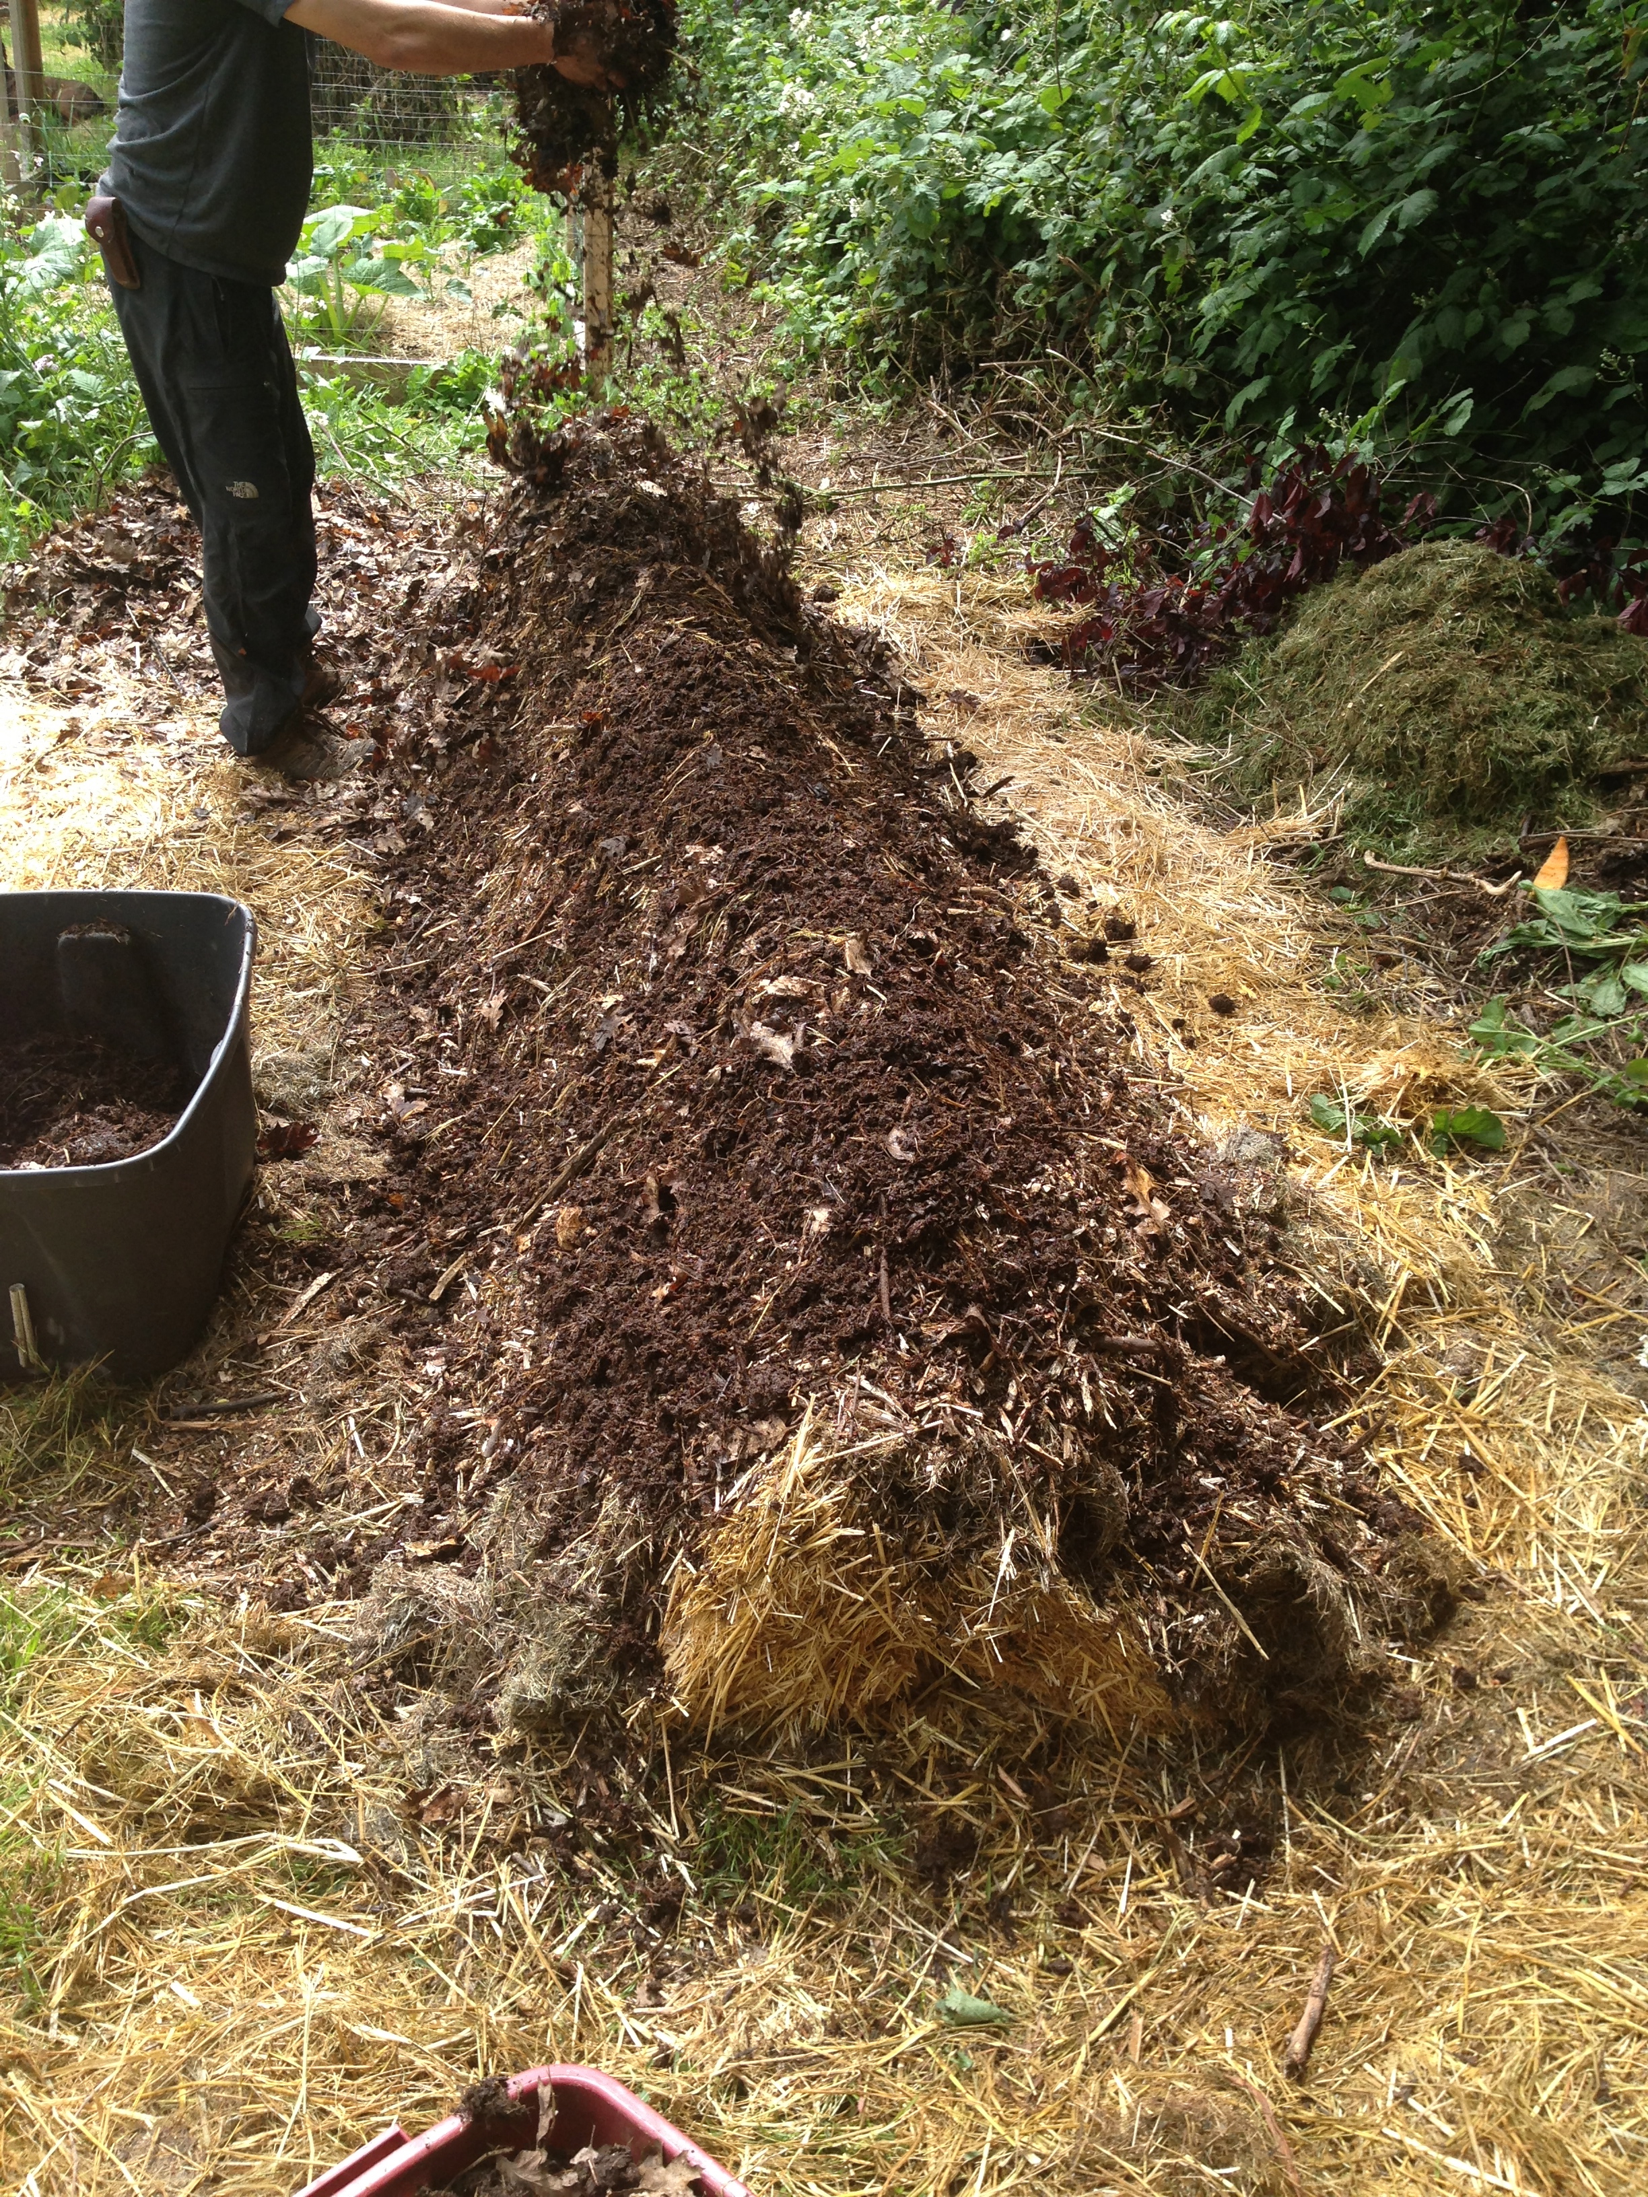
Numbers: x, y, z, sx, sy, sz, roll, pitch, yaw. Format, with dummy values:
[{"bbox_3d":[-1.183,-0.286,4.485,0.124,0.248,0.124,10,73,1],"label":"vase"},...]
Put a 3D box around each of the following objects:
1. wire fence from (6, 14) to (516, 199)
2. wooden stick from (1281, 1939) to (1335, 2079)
[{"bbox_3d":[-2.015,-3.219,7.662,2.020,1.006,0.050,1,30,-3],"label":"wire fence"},{"bbox_3d":[0.380,0.709,1.632,0.020,0.016,0.134,14,32,19],"label":"wooden stick"}]

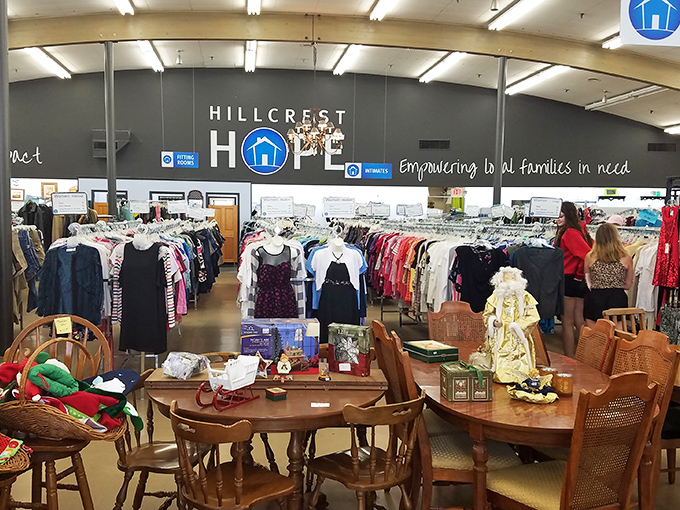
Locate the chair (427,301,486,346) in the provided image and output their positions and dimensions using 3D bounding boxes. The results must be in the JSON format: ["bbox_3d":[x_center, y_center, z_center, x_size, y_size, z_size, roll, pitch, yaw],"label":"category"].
[{"bbox_3d":[0.816,0.827,3.479,0.470,1.000,0.560,0,5,-2],"label":"chair"}]

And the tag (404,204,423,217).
[{"bbox_3d":[1.171,-0.706,8.100,0.285,0.180,0.020,1,4,-3],"label":"tag"}]

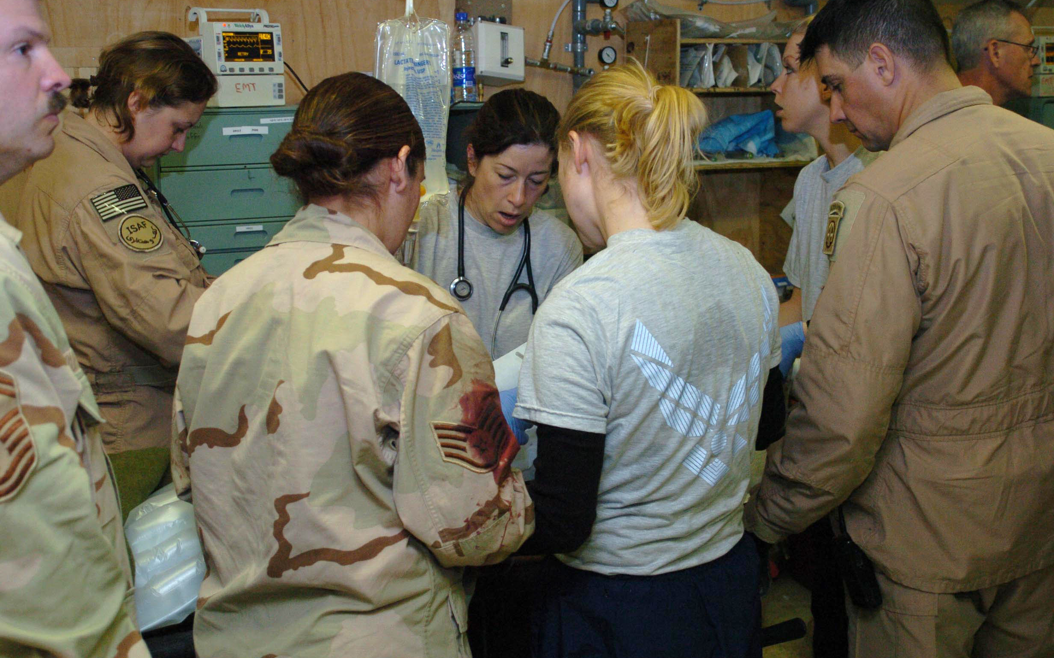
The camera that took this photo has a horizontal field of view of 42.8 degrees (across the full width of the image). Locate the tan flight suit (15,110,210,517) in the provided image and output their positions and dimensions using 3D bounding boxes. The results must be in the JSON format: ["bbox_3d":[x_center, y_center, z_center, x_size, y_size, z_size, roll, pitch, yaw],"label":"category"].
[{"bbox_3d":[-0.798,0.250,2.909,0.500,1.430,0.480,-5,12,-19],"label":"tan flight suit"}]

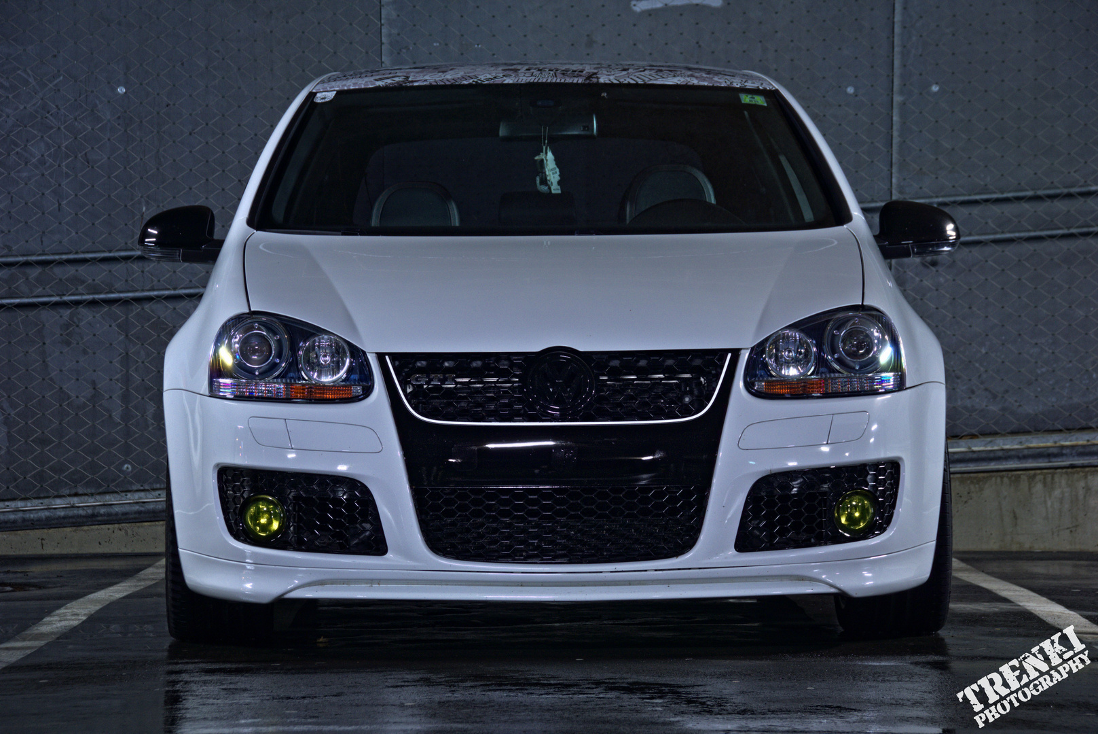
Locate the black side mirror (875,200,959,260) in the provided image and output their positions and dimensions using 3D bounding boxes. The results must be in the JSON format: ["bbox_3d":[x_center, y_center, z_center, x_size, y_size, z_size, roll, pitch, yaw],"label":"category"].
[{"bbox_3d":[0.891,-0.332,10.000,0.215,0.140,0.130,0,0,-1],"label":"black side mirror"}]

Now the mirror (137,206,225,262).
[{"bbox_3d":[-0.887,-0.320,9.960,0.215,0.140,0.130,0,0,-1],"label":"mirror"}]

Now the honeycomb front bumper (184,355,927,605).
[{"bbox_3d":[0.018,0.231,8.670,1.720,0.520,0.570,0,0,-1],"label":"honeycomb front bumper"}]

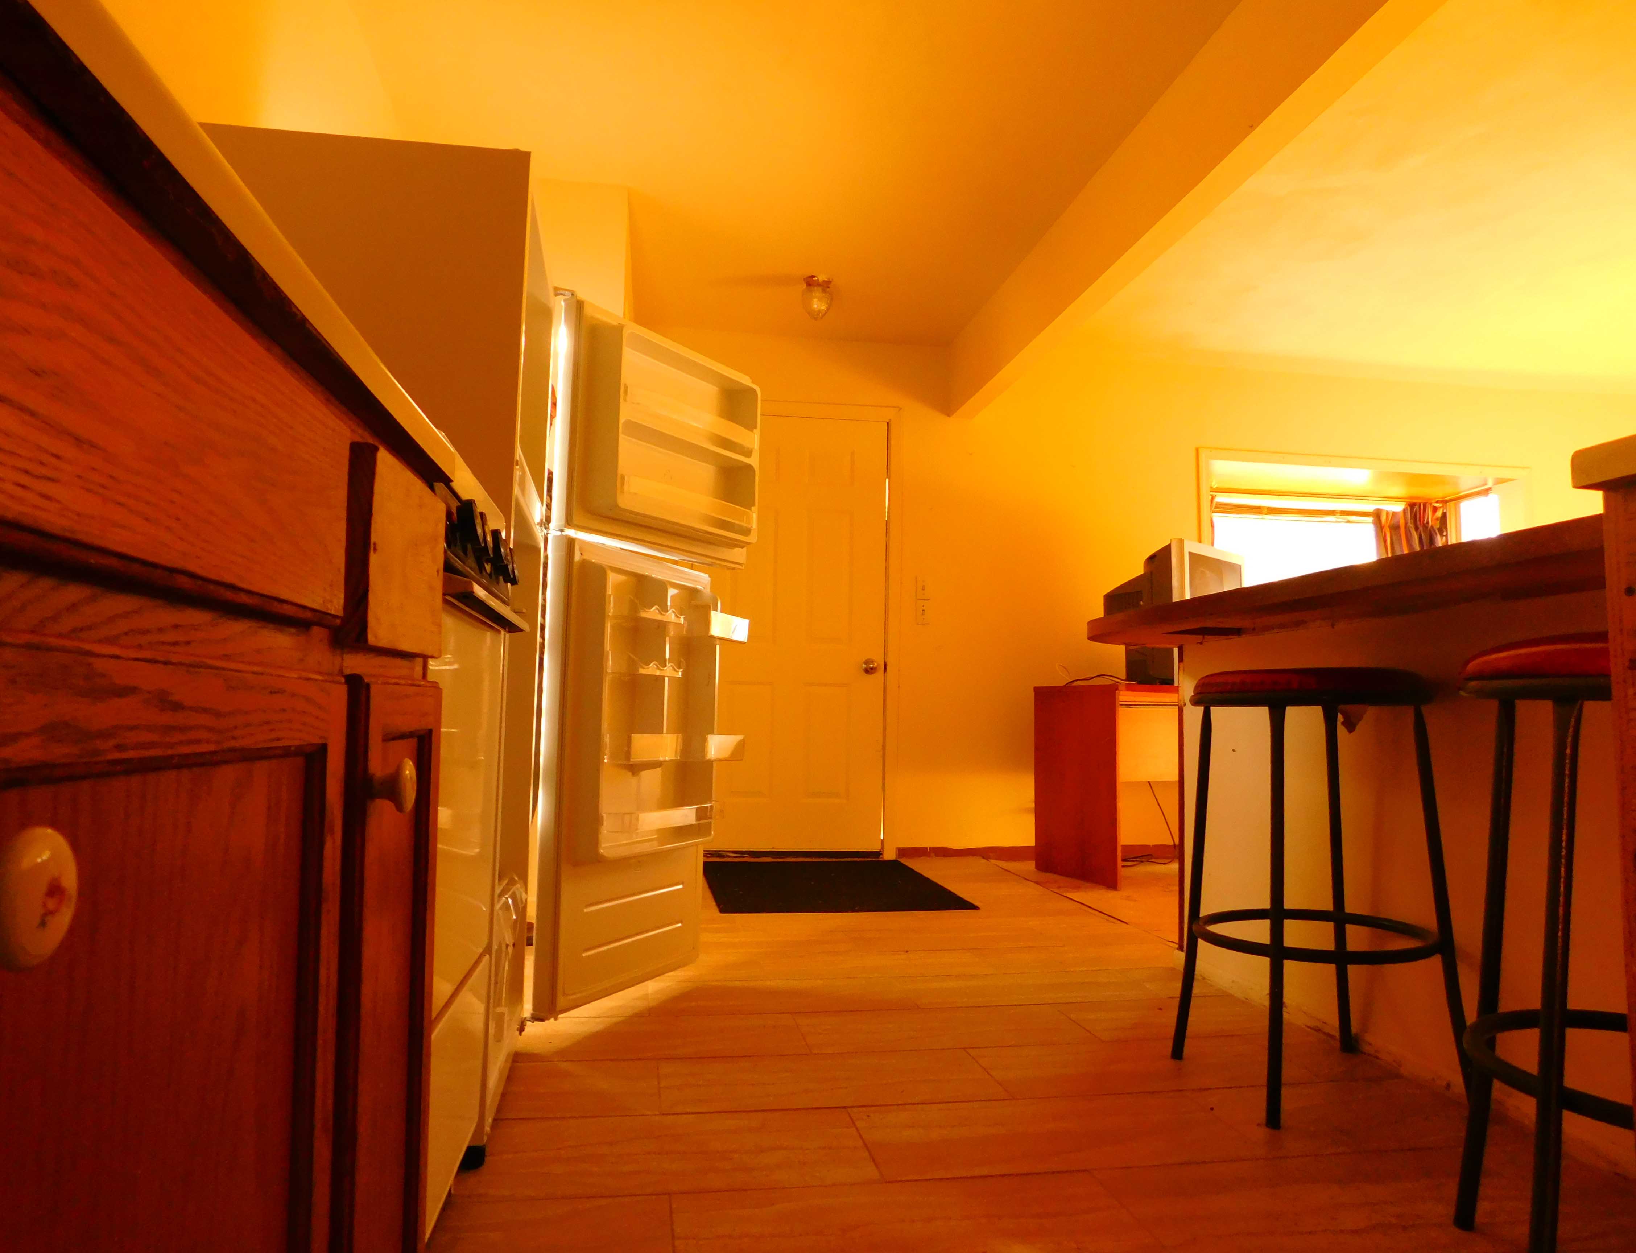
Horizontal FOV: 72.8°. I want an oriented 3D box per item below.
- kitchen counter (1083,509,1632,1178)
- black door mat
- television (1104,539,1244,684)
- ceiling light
[{"bbox_3d":[1.097,0.392,2.162,0.640,0.907,2.059,1,-5,-9],"label":"kitchen counter"},{"bbox_3d":[0.018,1.004,4.370,0.905,0.010,1.270,1,-5,-9],"label":"black door mat"},{"bbox_3d":[1.546,-0.021,5.019,0.490,0.610,0.700,-3,-6,41],"label":"television"},{"bbox_3d":[0.001,-1.352,4.603,0.120,0.166,0.120,1,-5,-9],"label":"ceiling light"}]

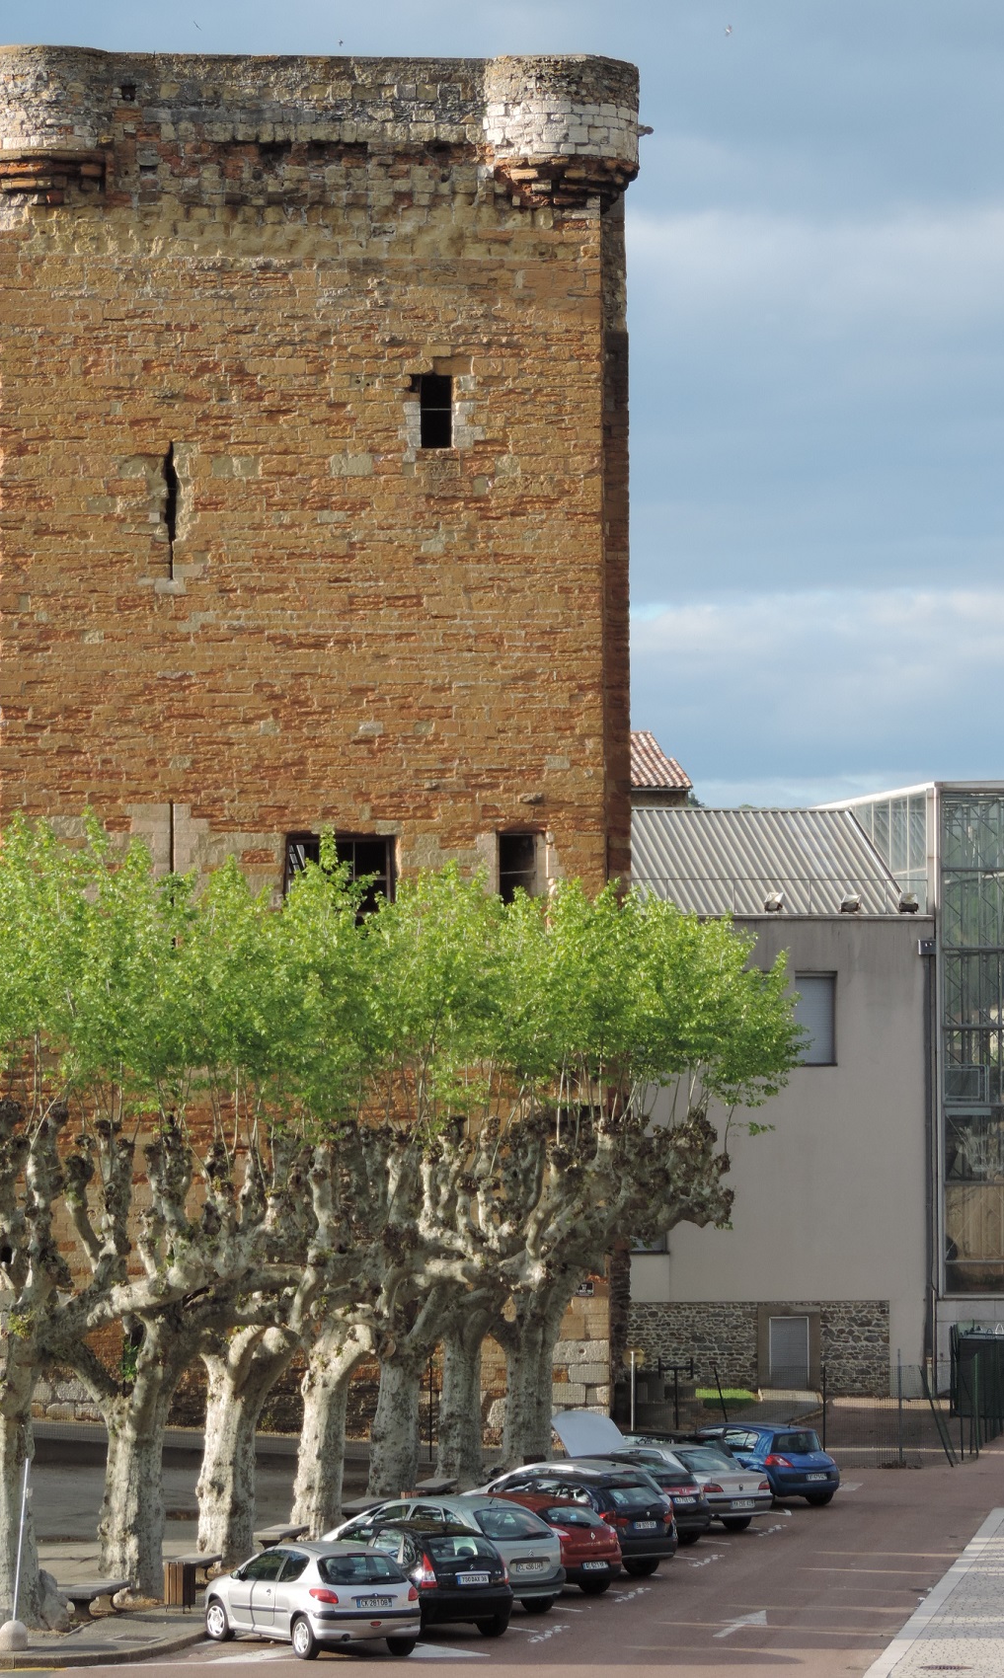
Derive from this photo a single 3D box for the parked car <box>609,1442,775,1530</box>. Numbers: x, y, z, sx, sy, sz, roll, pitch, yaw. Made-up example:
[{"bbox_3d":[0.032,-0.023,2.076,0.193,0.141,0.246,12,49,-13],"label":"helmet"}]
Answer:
[{"bbox_3d":[2.644,11.222,100.782,1.770,1.400,4.580,1,-3,-41],"label":"parked car"}]

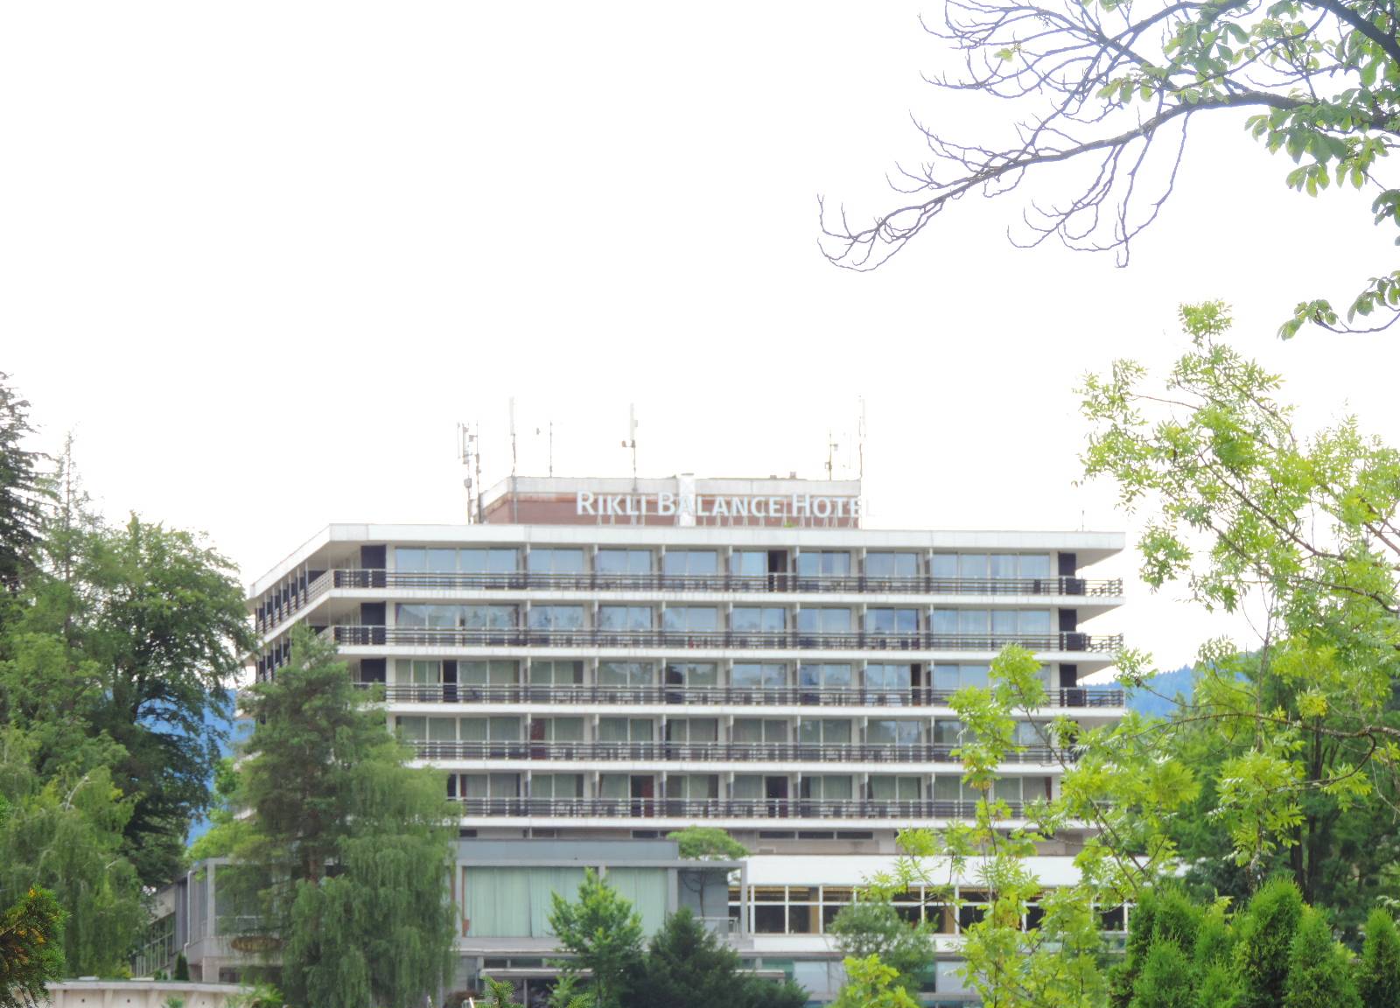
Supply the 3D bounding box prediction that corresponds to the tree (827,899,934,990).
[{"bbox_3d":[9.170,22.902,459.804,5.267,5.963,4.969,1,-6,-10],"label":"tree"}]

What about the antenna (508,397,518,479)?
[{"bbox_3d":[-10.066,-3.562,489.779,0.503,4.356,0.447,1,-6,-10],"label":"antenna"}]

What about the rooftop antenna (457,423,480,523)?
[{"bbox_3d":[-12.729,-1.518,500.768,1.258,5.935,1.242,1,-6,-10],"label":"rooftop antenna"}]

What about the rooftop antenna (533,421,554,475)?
[{"bbox_3d":[-8.372,-2.977,490.512,1.064,3.066,0.596,1,-6,-10],"label":"rooftop antenna"}]

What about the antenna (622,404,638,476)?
[{"bbox_3d":[-3.776,-3.392,490.825,0.841,4.012,0.596,1,-6,-10],"label":"antenna"}]

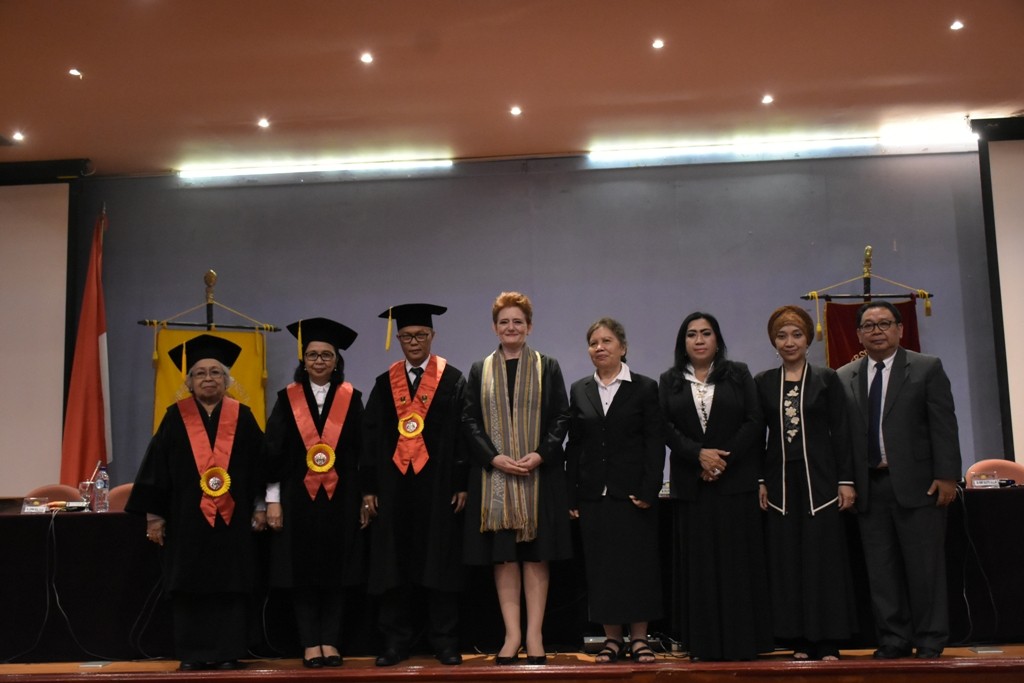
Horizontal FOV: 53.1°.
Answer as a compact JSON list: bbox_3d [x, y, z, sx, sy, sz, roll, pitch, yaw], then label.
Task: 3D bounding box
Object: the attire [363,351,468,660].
[{"bbox_3d":[-0.472,0.776,4.949,0.540,1.395,0.330,-2,-7,2],"label":"attire"}]

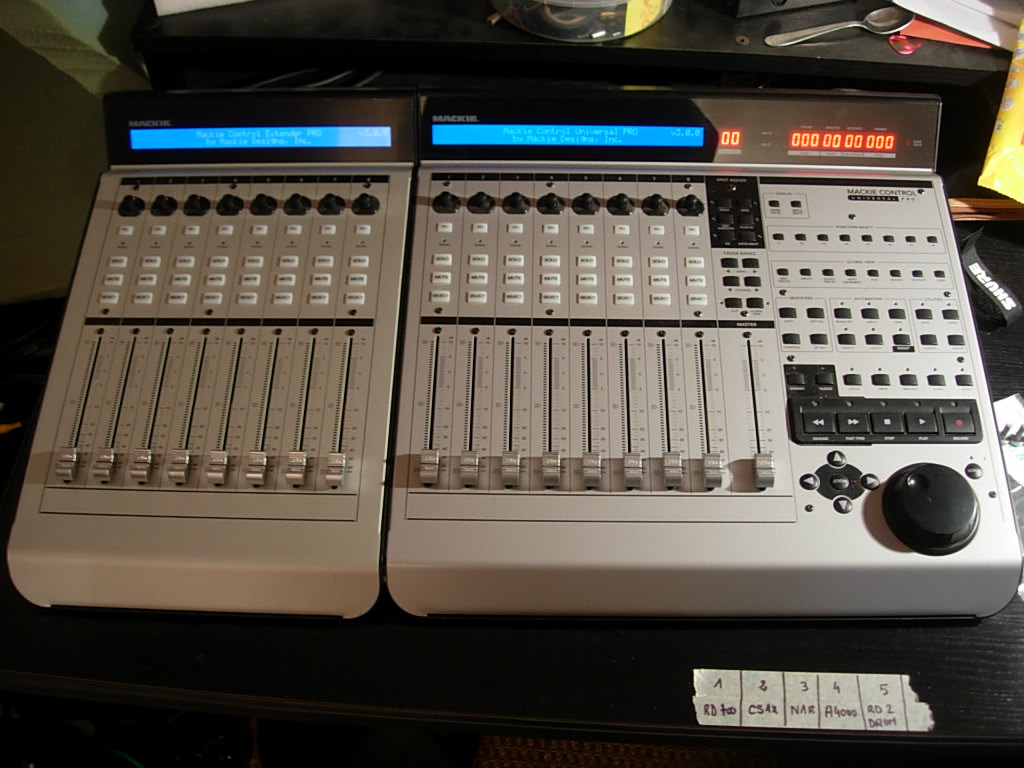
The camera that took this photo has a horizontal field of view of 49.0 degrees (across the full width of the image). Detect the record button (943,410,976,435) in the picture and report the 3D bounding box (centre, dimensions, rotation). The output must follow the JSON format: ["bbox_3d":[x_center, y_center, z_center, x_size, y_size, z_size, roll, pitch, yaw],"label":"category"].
[{"bbox_3d":[0.310,0.027,0.779,0.022,0.006,0.015,1,60,1],"label":"record button"}]

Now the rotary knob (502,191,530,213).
[{"bbox_3d":[0.003,-0.145,0.884,0.022,0.012,0.021,1,60,1],"label":"rotary knob"}]

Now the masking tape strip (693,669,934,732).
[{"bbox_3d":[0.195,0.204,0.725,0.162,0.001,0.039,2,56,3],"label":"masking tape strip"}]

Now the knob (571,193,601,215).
[{"bbox_3d":[0.059,-0.145,0.893,0.022,0.013,0.022,1,60,2],"label":"knob"}]

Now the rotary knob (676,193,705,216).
[{"bbox_3d":[0.142,-0.144,0.891,0.022,0.013,0.022,1,60,2],"label":"rotary knob"}]

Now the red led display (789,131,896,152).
[{"bbox_3d":[0.264,-0.194,0.897,0.089,0.016,0.006,1,17,1],"label":"red led display"}]

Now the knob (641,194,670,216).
[{"bbox_3d":[0.115,-0.144,0.892,0.022,0.013,0.022,1,60,2],"label":"knob"}]

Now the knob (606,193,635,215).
[{"bbox_3d":[0.087,-0.145,0.893,0.022,0.013,0.022,1,60,2],"label":"knob"}]

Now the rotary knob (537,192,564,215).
[{"bbox_3d":[0.031,-0.145,0.883,0.022,0.012,0.021,1,60,1],"label":"rotary knob"}]

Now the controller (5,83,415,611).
[{"bbox_3d":[-0.214,-0.039,0.823,0.264,0.110,0.411,1,56,2],"label":"controller"}]

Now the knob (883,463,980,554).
[{"bbox_3d":[0.279,0.079,0.745,0.066,0.020,0.066,1,60,1],"label":"knob"}]

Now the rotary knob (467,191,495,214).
[{"bbox_3d":[-0.024,-0.146,0.885,0.022,0.012,0.021,1,60,1],"label":"rotary knob"}]

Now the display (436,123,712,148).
[{"bbox_3d":[0.045,-0.200,0.902,0.220,0.017,0.006,1,17,1],"label":"display"}]

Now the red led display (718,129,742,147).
[{"bbox_3d":[0.177,-0.199,0.911,0.018,0.013,0.004,1,19,2],"label":"red led display"}]

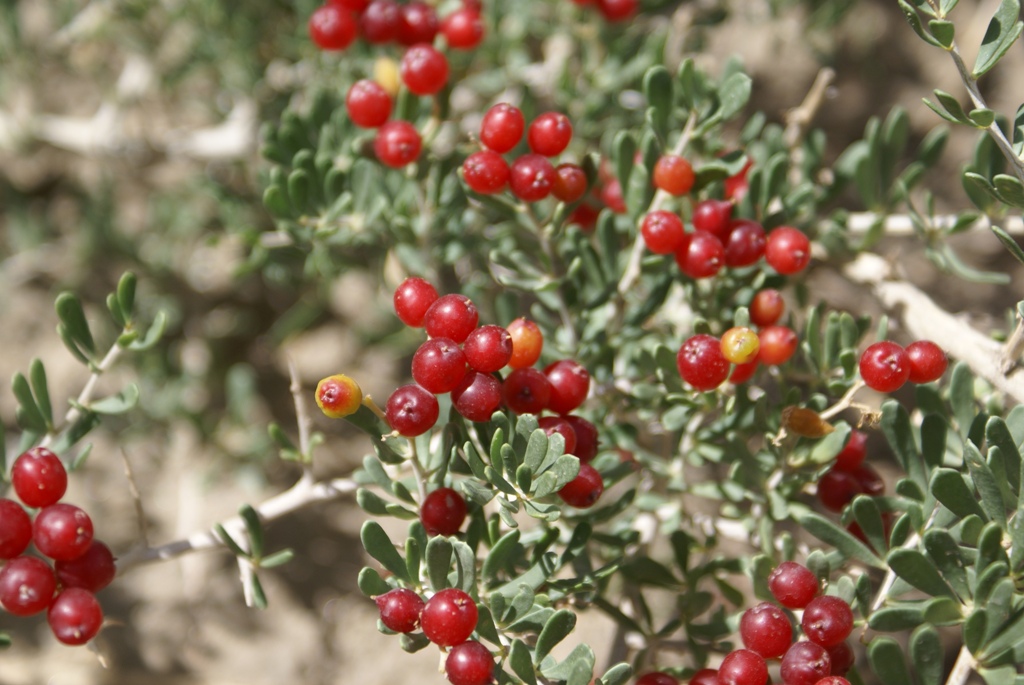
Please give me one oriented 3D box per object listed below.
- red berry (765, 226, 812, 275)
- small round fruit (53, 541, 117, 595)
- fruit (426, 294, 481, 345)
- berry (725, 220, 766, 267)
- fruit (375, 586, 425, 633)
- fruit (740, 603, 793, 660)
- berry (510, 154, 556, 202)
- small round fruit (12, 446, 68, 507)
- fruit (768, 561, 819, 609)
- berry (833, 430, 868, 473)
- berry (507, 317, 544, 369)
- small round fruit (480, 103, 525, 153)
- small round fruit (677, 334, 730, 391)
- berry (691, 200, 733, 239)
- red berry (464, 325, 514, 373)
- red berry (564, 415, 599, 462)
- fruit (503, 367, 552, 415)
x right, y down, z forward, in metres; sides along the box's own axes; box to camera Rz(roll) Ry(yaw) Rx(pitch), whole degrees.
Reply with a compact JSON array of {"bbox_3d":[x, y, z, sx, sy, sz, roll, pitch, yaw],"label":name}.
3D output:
[{"bbox_3d":[0.056,-0.019,0.605,0.009,0.010,0.009,0,37,0],"label":"red berry"},{"bbox_3d":[-0.080,0.041,0.558,0.011,0.010,0.011,0,40,0],"label":"small round fruit"},{"bbox_3d":[-0.011,-0.004,0.530,0.009,0.009,0.009,0,35,0],"label":"fruit"},{"bbox_3d":[0.050,-0.021,0.645,0.010,0.010,0.010,0,40,0],"label":"berry"},{"bbox_3d":[-0.022,0.053,0.595,0.010,0.009,0.009,0,40,0],"label":"fruit"},{"bbox_3d":[0.048,0.055,0.568,0.010,0.011,0.010,0,37,0],"label":"fruit"},{"bbox_3d":[0.004,-0.033,0.605,0.009,0.010,0.010,0,37,0],"label":"berry"},{"bbox_3d":[-0.087,0.025,0.550,0.010,0.011,0.011,0,40,0],"label":"small round fruit"},{"bbox_3d":[0.055,0.047,0.580,0.010,0.009,0.009,0,37,0],"label":"fruit"},{"bbox_3d":[0.062,0.020,0.550,0.008,0.008,0.008,0,35,0],"label":"berry"},{"bbox_3d":[0.002,0.000,0.610,0.008,0.010,0.008,0,40,0],"label":"berry"},{"bbox_3d":[-0.002,-0.040,0.557,0.008,0.009,0.009,0,35,0],"label":"small round fruit"},{"bbox_3d":[0.039,0.004,0.610,0.011,0.011,0.011,0,40,0],"label":"small round fruit"},{"bbox_3d":[0.043,-0.027,0.650,0.009,0.009,0.009,0,40,0],"label":"berry"},{"bbox_3d":[-0.004,0.001,0.530,0.009,0.009,0.009,0,35,0],"label":"red berry"},{"bbox_3d":[0.013,0.020,0.610,0.009,0.010,0.010,0,40,0],"label":"red berry"},{"bbox_3d":[0.003,0.009,0.538,0.009,0.008,0.009,0,35,0],"label":"fruit"}]

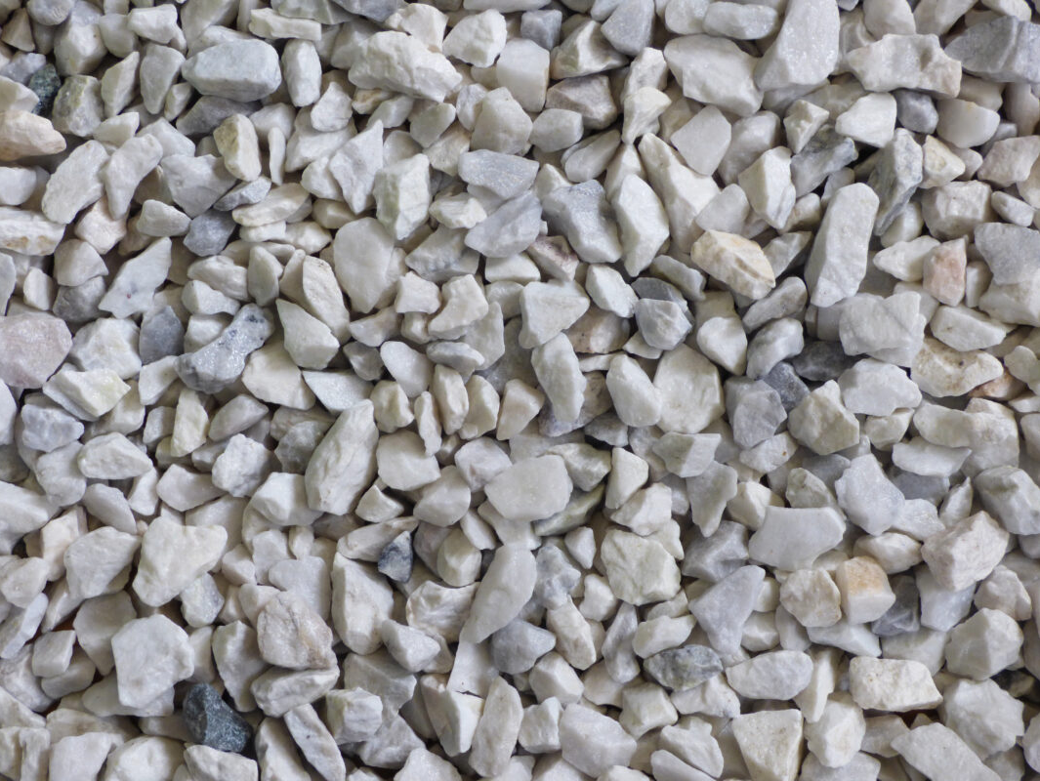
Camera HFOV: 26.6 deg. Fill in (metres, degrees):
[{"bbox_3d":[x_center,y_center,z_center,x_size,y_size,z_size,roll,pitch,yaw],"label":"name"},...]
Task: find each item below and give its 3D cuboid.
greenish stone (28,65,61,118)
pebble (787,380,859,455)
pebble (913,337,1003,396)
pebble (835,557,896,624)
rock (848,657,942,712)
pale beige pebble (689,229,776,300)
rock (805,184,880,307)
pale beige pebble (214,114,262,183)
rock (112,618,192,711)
[{"bbox_3d":[-0.120,-0.075,0.551,0.009,0.009,0.015,11,80,2],"label":"greenish stone"},{"bbox_3d":[0.073,0.007,0.529,0.016,0.012,0.015,-28,81,-5],"label":"pebble"},{"bbox_3d":[0.106,-0.005,0.535,0.021,0.011,0.015,22,81,4],"label":"pebble"},{"bbox_3d":[0.081,0.047,0.522,0.013,0.012,0.015,-24,81,-4],"label":"pebble"},{"bbox_3d":[0.089,0.070,0.518,0.022,0.012,0.012,5,80,1],"label":"rock"},{"bbox_3d":[0.053,-0.031,0.533,0.021,0.012,0.012,36,82,6],"label":"pale beige pebble"},{"bbox_3d":[0.079,-0.035,0.534,0.013,0.012,0.032,19,81,3],"label":"rock"},{"bbox_3d":[-0.069,-0.060,0.540,0.009,0.009,0.017,-21,81,-4],"label":"pale beige pebble"},{"bbox_3d":[-0.086,0.064,0.517,0.018,0.012,0.021,-11,80,-2],"label":"rock"}]

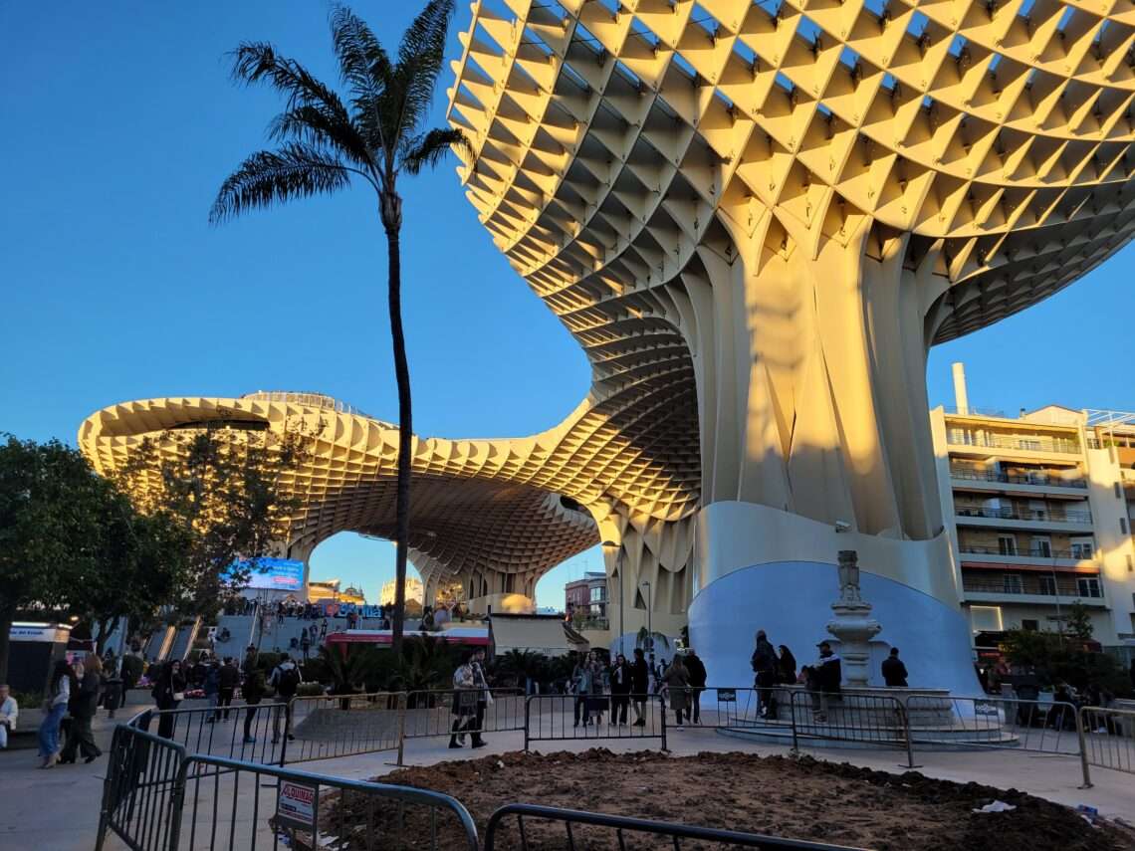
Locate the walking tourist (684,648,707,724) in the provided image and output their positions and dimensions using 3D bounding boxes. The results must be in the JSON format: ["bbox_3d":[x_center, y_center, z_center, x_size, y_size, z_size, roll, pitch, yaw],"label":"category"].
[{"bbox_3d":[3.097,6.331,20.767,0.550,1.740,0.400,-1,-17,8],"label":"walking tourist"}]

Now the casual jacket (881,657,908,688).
[{"bbox_3d":[7.133,5.416,18.669,0.580,0.660,0.320,-3,-17,13],"label":"casual jacket"}]

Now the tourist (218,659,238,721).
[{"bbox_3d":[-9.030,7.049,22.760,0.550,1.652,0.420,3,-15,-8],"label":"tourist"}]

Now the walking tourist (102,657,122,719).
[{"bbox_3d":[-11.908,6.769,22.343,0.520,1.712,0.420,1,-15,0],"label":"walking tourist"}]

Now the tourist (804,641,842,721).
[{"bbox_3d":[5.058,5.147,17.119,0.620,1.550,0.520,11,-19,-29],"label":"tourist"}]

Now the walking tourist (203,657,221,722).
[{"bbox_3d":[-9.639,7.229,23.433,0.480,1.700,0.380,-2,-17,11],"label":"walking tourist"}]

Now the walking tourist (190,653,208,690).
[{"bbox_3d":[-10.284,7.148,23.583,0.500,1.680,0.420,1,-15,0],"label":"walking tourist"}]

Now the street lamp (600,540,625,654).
[{"bbox_3d":[2.304,9.714,42.997,1.200,7.800,0.350,3,-16,-5],"label":"street lamp"}]

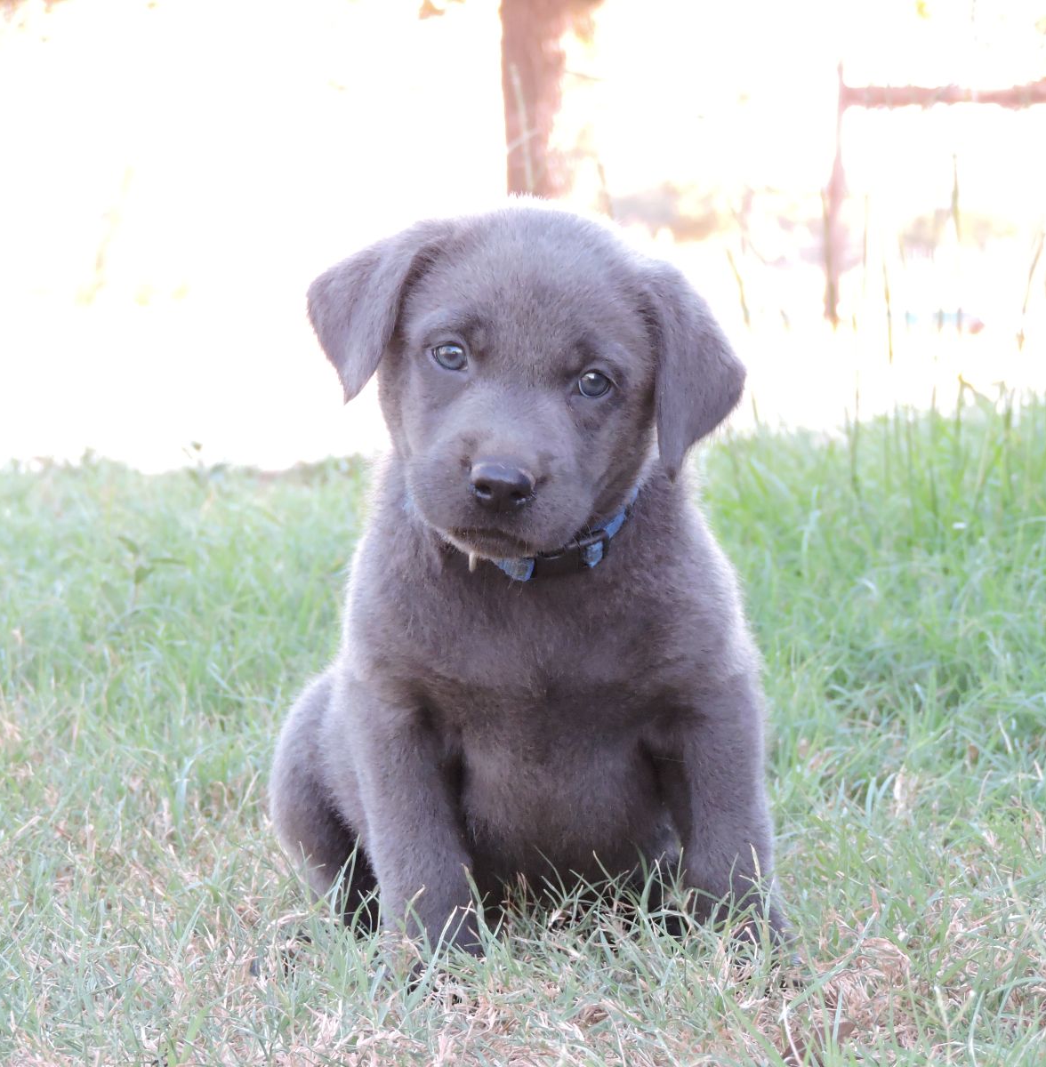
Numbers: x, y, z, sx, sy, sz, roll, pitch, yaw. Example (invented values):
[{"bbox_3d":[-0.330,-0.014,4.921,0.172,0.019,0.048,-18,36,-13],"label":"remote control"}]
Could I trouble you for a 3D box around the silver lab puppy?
[{"bbox_3d":[0.000,0.021,2.100,0.200,0.320,0.280,-1,3,-16],"label":"silver lab puppy"}]

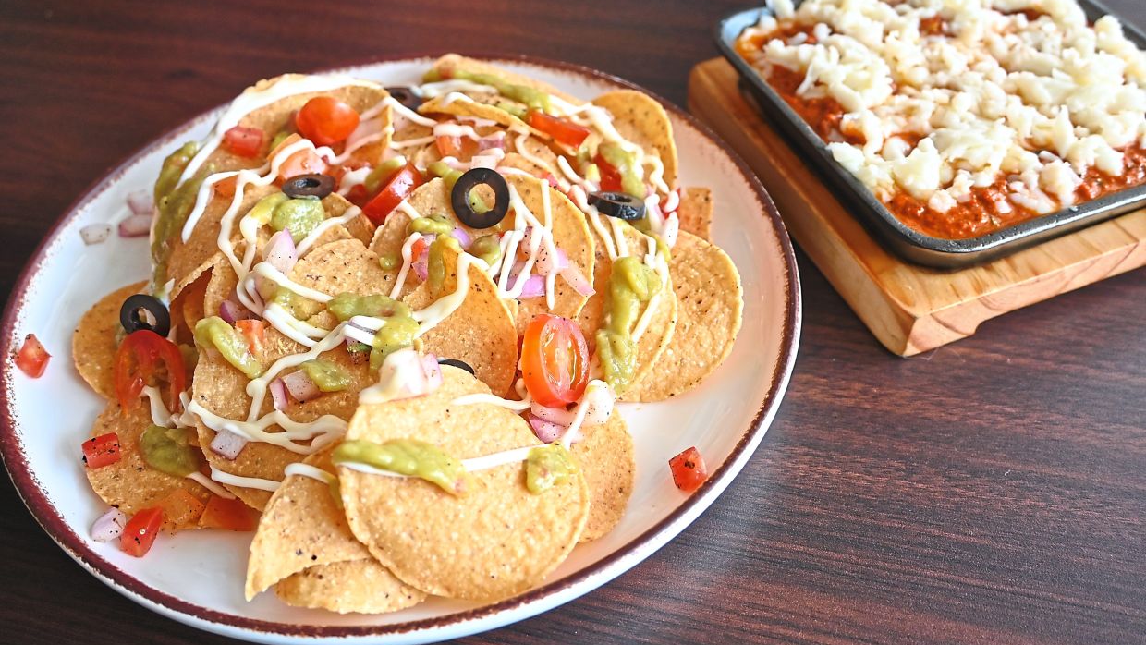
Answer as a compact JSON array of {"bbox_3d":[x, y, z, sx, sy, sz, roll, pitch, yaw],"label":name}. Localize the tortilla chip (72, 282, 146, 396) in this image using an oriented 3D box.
[{"bbox_3d":[-0.138,0.005,0.329,0.064,0.007,0.064,18,43,0],"label":"tortilla chip"}]

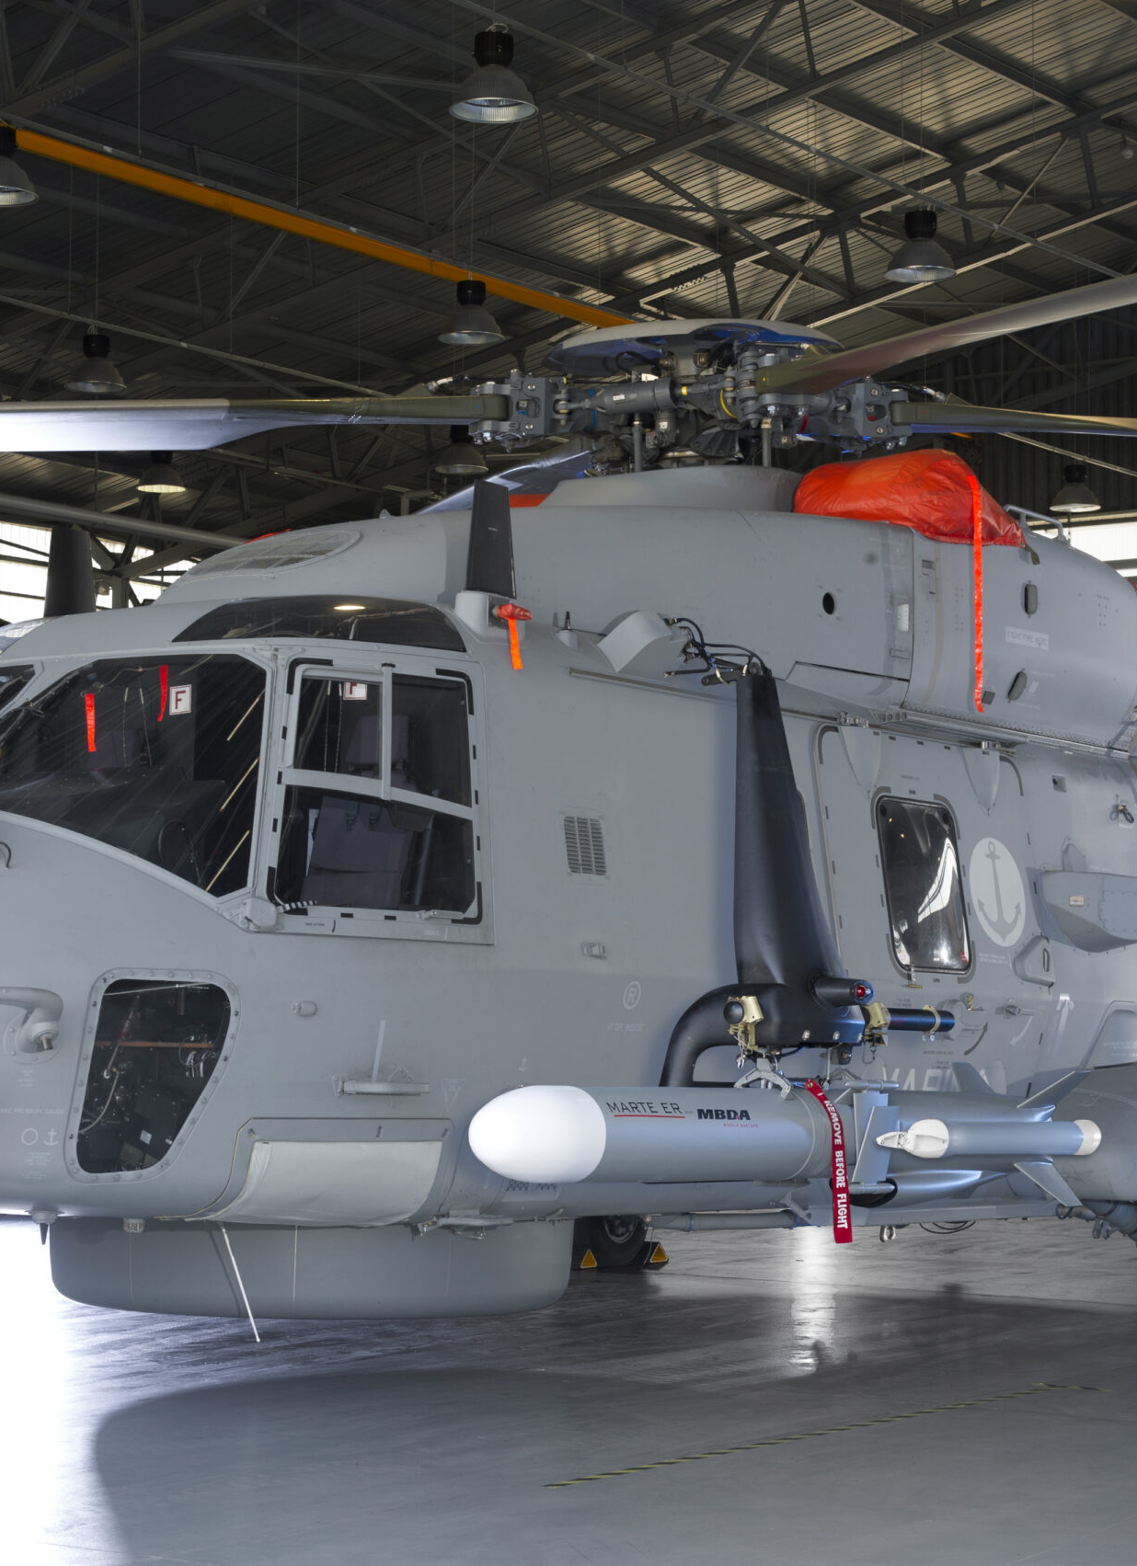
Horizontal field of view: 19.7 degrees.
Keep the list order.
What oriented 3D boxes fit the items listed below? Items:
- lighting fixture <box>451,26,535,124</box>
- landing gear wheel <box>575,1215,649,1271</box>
[{"bbox_3d":[-0.499,-4.781,21.979,0.590,0.530,0.590,0,-4,0],"label":"lighting fixture"},{"bbox_3d":[0.147,2.068,15.873,0.210,0.580,0.580,-2,-5,36],"label":"landing gear wheel"}]

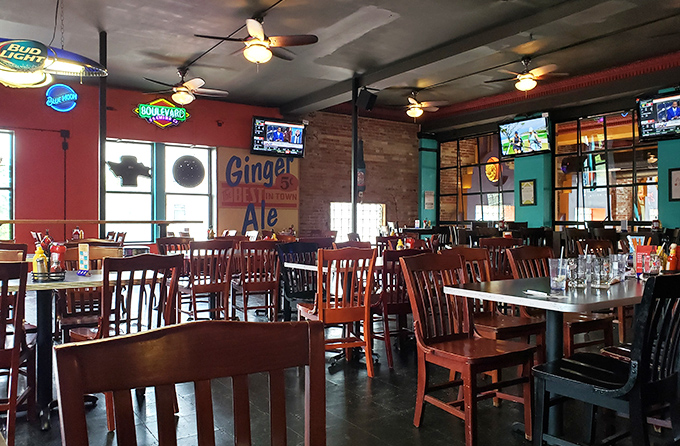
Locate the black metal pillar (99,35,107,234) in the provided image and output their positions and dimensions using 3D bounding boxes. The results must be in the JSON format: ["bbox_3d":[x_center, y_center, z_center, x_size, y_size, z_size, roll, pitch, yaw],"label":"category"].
[{"bbox_3d":[-2.700,-0.560,5.830,0.080,3.250,0.080,0,0,-28],"label":"black metal pillar"}]

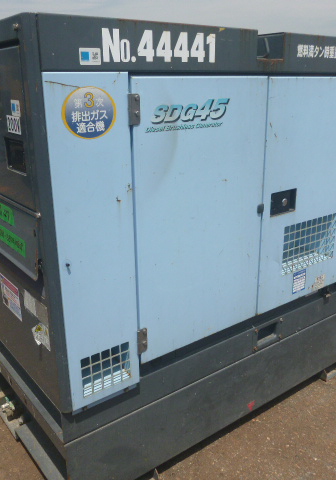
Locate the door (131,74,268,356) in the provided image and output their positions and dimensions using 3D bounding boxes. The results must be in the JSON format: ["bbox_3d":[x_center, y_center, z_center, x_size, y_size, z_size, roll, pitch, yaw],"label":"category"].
[{"bbox_3d":[0.116,-0.079,1.631,0.573,0.937,0.060,-14,22,-35],"label":"door"}]

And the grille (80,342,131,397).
[{"bbox_3d":[-0.204,0.420,1.516,0.177,0.139,0.030,-14,22,-35],"label":"grille"}]

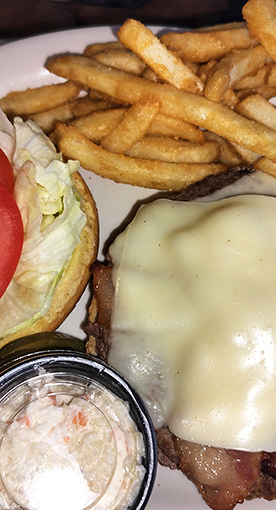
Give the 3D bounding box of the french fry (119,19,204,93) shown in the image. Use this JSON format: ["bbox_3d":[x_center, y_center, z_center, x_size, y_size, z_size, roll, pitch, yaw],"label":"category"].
[{"bbox_3d":[0.012,-0.097,0.232,0.046,0.011,0.011,40,76,2],"label":"french fry"}]

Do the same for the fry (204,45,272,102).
[{"bbox_3d":[0.053,-0.092,0.239,0.040,0.011,0.011,-39,77,-9],"label":"fry"}]

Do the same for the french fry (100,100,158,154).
[{"bbox_3d":[-0.004,-0.062,0.230,0.031,0.011,0.011,-45,78,8],"label":"french fry"}]

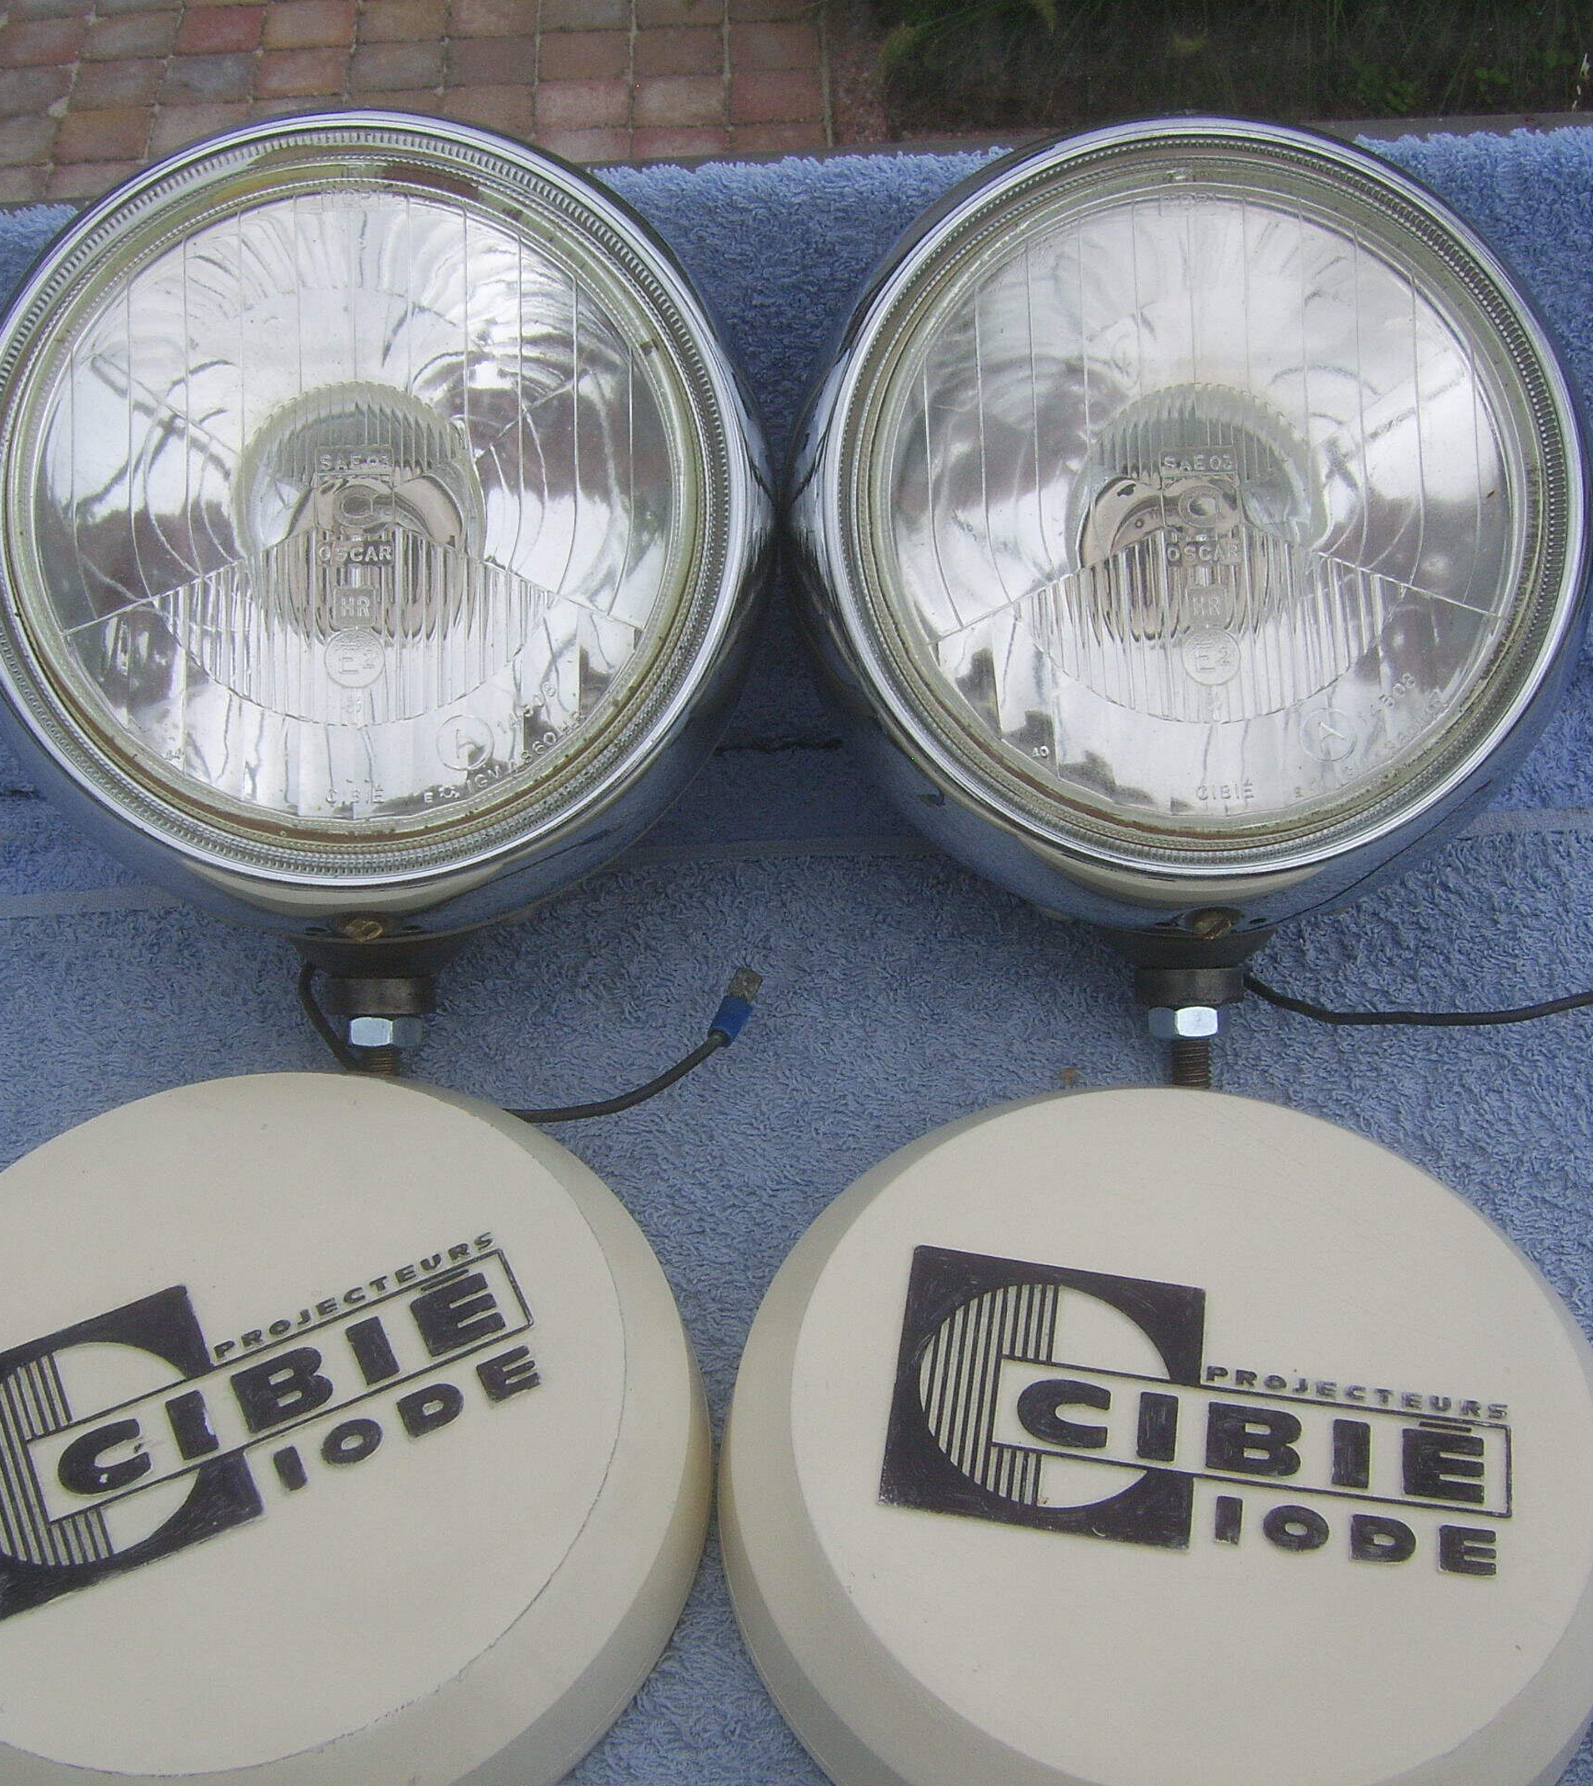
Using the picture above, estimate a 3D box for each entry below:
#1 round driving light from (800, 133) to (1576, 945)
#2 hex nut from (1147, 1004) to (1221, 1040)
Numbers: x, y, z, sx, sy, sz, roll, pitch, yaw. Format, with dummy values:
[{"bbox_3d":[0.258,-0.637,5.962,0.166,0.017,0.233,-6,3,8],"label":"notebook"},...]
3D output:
[{"bbox_3d":[0.090,-0.085,0.634,0.188,0.110,0.190,0,86,-1],"label":"round driving light"},{"bbox_3d":[0.091,0.030,0.608,0.019,0.017,0.008,0,88,-2],"label":"hex nut"}]

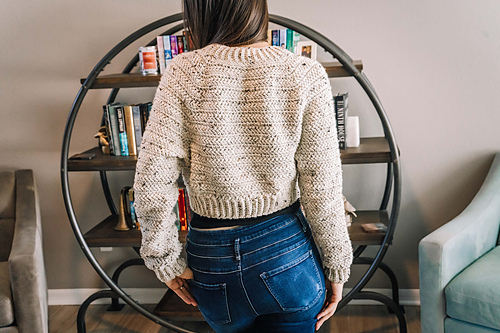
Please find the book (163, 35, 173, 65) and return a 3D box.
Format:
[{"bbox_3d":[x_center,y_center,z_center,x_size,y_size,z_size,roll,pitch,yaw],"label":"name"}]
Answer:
[{"bbox_3d":[-0.370,-0.529,2.832,0.032,0.172,0.130,-2,12,10],"label":"book"}]

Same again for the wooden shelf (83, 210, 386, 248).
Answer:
[{"bbox_3d":[-0.060,0.308,2.967,1.474,0.046,0.377,-2,12,10],"label":"wooden shelf"}]

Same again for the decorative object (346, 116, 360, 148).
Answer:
[{"bbox_3d":[0.475,-0.163,2.760,0.057,0.141,0.068,-2,12,10],"label":"decorative object"}]

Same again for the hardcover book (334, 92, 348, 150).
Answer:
[{"bbox_3d":[0.424,-0.211,2.754,0.042,0.242,0.160,0,13,15],"label":"hardcover book"}]

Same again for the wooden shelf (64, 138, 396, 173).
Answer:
[{"bbox_3d":[-0.086,-0.059,2.889,1.550,0.046,0.377,-2,12,10],"label":"wooden shelf"}]

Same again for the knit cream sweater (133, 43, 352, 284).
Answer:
[{"bbox_3d":[-0.012,-0.008,1.540,0.550,0.605,0.285,-2,12,6],"label":"knit cream sweater"}]

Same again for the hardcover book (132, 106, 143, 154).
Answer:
[{"bbox_3d":[-0.522,-0.188,2.950,0.034,0.236,0.160,-2,12,10],"label":"hardcover book"}]

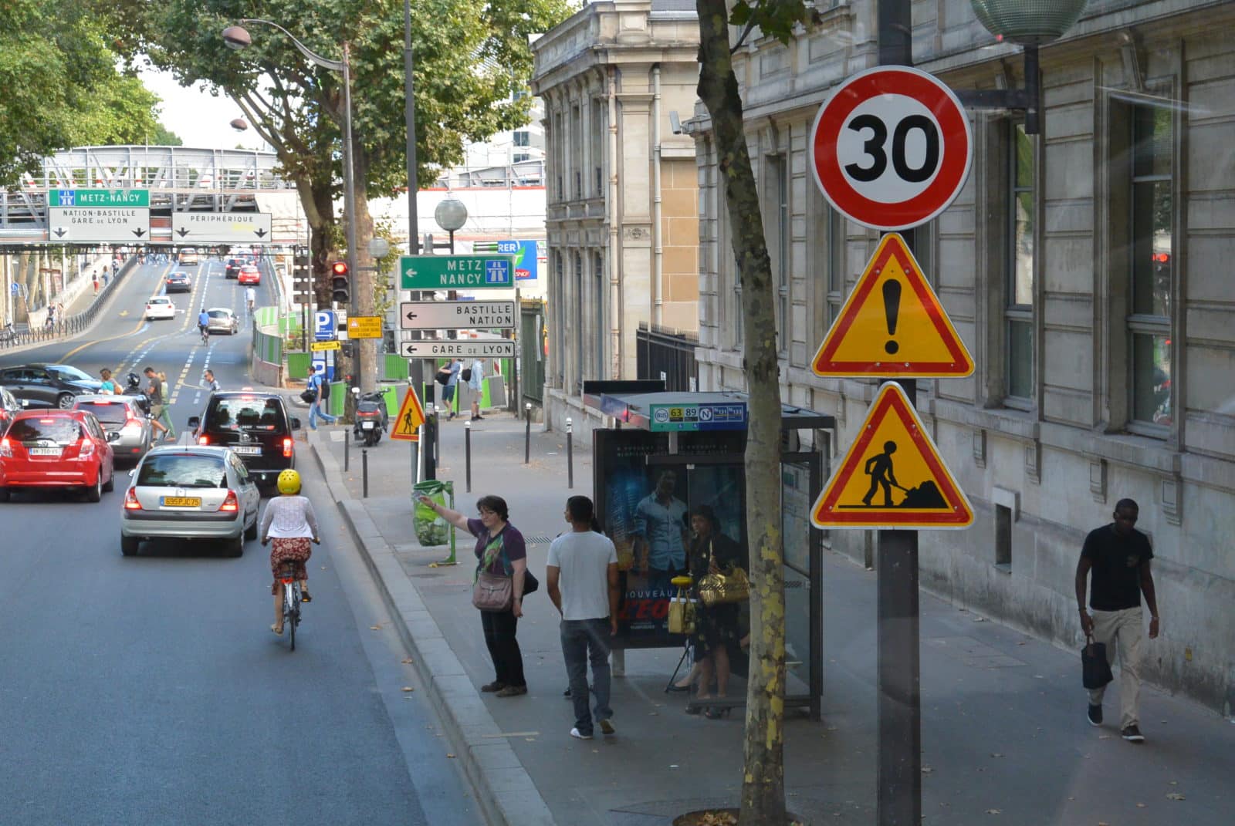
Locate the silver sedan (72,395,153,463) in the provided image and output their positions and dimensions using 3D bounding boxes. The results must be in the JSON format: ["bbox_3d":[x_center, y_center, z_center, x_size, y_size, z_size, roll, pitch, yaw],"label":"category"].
[{"bbox_3d":[-10.790,0.317,53.767,1.780,1.450,4.250,-1,3,-8],"label":"silver sedan"}]

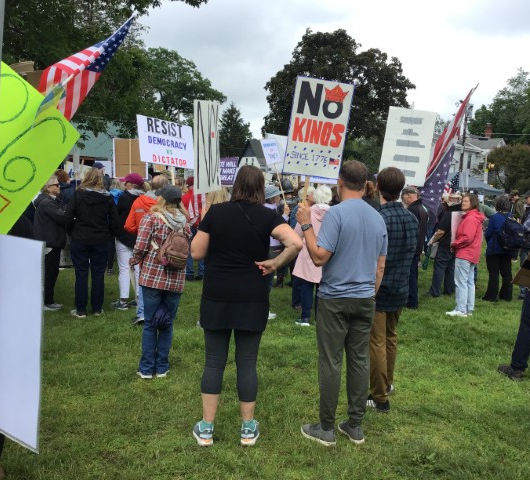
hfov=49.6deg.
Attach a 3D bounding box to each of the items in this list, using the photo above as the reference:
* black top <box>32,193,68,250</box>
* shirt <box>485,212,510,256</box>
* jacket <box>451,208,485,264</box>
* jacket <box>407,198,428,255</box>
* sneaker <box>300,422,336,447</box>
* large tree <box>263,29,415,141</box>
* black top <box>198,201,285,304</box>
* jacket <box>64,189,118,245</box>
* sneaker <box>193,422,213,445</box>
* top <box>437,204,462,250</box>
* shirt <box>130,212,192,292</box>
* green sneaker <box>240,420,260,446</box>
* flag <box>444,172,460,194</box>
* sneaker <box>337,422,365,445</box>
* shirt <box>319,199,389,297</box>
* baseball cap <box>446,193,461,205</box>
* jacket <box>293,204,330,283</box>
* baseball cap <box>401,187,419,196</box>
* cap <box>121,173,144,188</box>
[{"bbox_3d":[-2.601,-0.230,6.950,0.420,0.680,0.470,1,5,-23],"label":"black top"},{"bbox_3d":[3.687,-0.095,9.050,0.460,0.670,0.320,-2,7,-45],"label":"shirt"},{"bbox_3d":[2.763,-0.048,7.800,0.440,0.720,0.480,4,5,12],"label":"jacket"},{"bbox_3d":[2.065,-0.190,8.050,0.520,0.740,0.340,-2,7,-43],"label":"jacket"},{"bbox_3d":[0.340,1.213,3.664,0.110,0.110,0.290,-2,6,-43],"label":"sneaker"},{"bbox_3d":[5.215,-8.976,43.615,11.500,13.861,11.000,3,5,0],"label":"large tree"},{"bbox_3d":[-0.136,0.072,3.460,0.530,0.620,0.320,3,5,0],"label":"black top"},{"bbox_3d":[-2.025,-0.273,6.650,0.600,0.650,0.360,1,5,-19],"label":"jacket"},{"bbox_3d":[-0.399,1.197,3.644,0.105,0.115,0.280,2,5,-16],"label":"sneaker"},{"bbox_3d":[3.026,-0.195,9.300,0.340,0.740,0.500,6,6,31],"label":"top"},{"bbox_3d":[-0.876,0.102,4.850,0.480,0.640,0.340,0,5,-28],"label":"shirt"},{"bbox_3d":[-0.088,1.194,3.648,0.105,0.120,0.270,4,5,7],"label":"green sneaker"},{"bbox_3d":[3.916,-1.173,12.000,0.360,0.470,0.120,4,5,10],"label":"flag"},{"bbox_3d":[0.561,1.235,3.775,0.105,0.110,0.280,1,5,-22],"label":"sneaker"},{"bbox_3d":[0.545,0.056,3.570,0.460,0.610,0.320,1,5,-20],"label":"shirt"},{"bbox_3d":[2.993,-0.651,9.100,0.190,0.160,0.260,1,5,-24],"label":"baseball cap"},{"bbox_3d":[0.579,0.047,6.700,0.520,0.830,0.360,-1,6,-42],"label":"jacket"},{"bbox_3d":[2.107,-0.698,8.300,0.260,0.140,0.180,5,5,25],"label":"baseball cap"},{"bbox_3d":[-1.649,-0.742,7.150,0.270,0.150,0.180,5,5,17],"label":"cap"}]

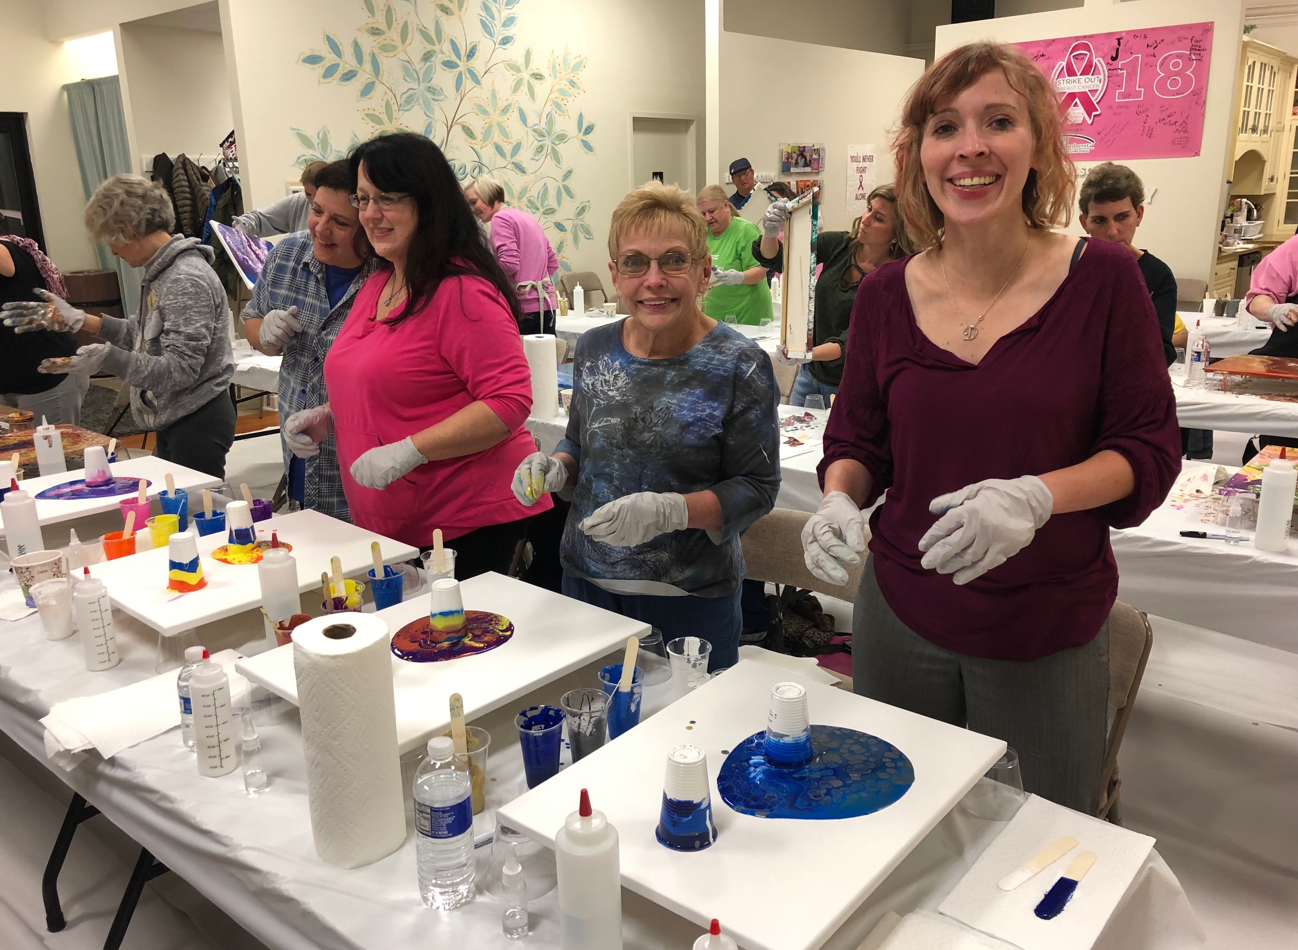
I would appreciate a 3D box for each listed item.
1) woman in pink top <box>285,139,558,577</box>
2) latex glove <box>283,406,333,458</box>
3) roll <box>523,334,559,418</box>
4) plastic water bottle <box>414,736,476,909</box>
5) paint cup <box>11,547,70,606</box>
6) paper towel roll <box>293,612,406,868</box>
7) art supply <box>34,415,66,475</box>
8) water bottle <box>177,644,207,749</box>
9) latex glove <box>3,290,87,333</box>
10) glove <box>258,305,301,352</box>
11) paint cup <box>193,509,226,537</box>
[{"bbox_3d":[-0.463,0.107,2.301,0.550,1.630,0.550,12,20,40],"label":"woman in pink top"},{"bbox_3d":[-0.771,-0.097,2.380,0.115,0.112,0.085,-14,20,-39],"label":"latex glove"},{"bbox_3d":[-0.390,-0.351,3.750,0.119,0.279,0.119,-1,15,0],"label":"roll"},{"bbox_3d":[-0.231,0.389,1.185,0.065,0.197,0.065,-4,16,-11],"label":"plastic water bottle"},{"bbox_3d":[-1.217,0.211,2.103,0.090,0.094,0.090,-1,16,0],"label":"paint cup"},{"bbox_3d":[-0.360,0.322,1.275,0.111,0.282,0.111,-5,16,-16],"label":"paper towel roll"},{"bbox_3d":[-1.652,-0.061,2.900,0.065,0.206,0.065,-1,16,0],"label":"art supply"},{"bbox_3d":[-0.658,0.327,1.547,0.064,0.152,0.064,-1,16,0],"label":"water bottle"},{"bbox_3d":[-1.612,-0.435,2.800,0.200,0.115,0.070,-10,18,-29],"label":"latex glove"},{"bbox_3d":[-0.851,-0.338,2.420,0.105,0.105,0.090,9,18,31],"label":"glove"},{"bbox_3d":[-0.989,0.134,2.378,0.069,0.088,0.069,-1,16,0],"label":"paint cup"}]

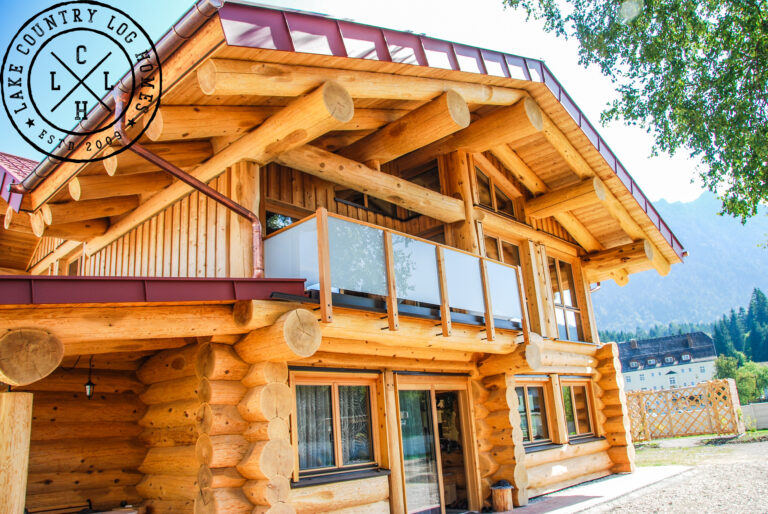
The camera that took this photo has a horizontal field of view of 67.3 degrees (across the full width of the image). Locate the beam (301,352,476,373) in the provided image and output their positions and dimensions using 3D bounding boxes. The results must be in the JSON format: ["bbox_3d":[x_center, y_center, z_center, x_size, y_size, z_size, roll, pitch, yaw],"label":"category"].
[{"bbox_3d":[0.138,1.675,9.398,0.349,0.375,4.635,-18,-21,40],"label":"beam"}]

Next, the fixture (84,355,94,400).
[{"bbox_3d":[-3.780,1.546,7.400,0.150,0.590,0.150,-18,-21,40],"label":"fixture"}]

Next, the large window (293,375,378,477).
[{"bbox_3d":[-0.672,2.413,8.323,0.140,1.372,1.638,-18,-21,40],"label":"large window"}]

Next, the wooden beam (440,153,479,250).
[{"bbox_3d":[1.734,-0.294,11.845,0.470,3.873,0.470,-18,-21,40],"label":"wooden beam"}]

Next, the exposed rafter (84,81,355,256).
[{"bbox_3d":[-2.758,-0.944,8.130,5.952,0.451,0.422,-18,-21,38],"label":"exposed rafter"}]

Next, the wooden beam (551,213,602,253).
[{"bbox_3d":[4.628,-0.586,13.789,0.326,0.326,2.112,-17,-38,39],"label":"wooden beam"}]

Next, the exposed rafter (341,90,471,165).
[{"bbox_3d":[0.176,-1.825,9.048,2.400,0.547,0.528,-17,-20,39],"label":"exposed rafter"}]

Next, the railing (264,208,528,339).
[{"bbox_3d":[0.412,0.624,9.033,1.334,1.416,4.731,-18,-21,40],"label":"railing"}]

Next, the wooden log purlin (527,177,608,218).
[{"bbox_3d":[4.289,-1.327,13.713,1.841,0.476,0.444,-18,-21,40],"label":"wooden log purlin"}]

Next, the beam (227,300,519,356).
[{"bbox_3d":[0.519,1.046,8.147,0.384,0.384,6.029,-17,-20,39],"label":"beam"}]

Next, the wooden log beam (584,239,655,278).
[{"bbox_3d":[6.247,0.063,15.465,1.746,0.508,0.476,-18,-21,40],"label":"wooden log beam"}]

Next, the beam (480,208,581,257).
[{"bbox_3d":[3.388,-0.452,12.975,0.317,0.317,4.597,-17,-20,39],"label":"beam"}]

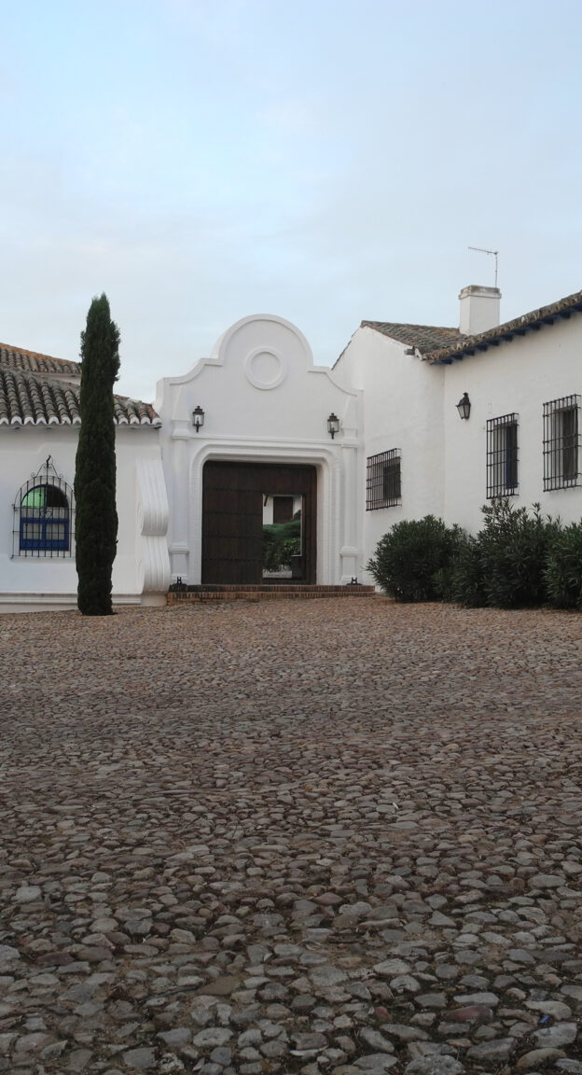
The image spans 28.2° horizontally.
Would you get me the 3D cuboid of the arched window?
[{"bbox_3d":[-5.386,-0.636,25.464,1.360,2.210,0.250,1,-3,-16],"label":"arched window"}]

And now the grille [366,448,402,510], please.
[{"bbox_3d":[2.160,-1.304,26.849,0.160,1.260,1.800,1,-3,-17],"label":"grille"}]

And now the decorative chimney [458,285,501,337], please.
[{"bbox_3d":[4.664,-5.618,28.791,0.800,1.260,0.620,1,-3,-19],"label":"decorative chimney"}]

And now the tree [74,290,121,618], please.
[{"bbox_3d":[-3.797,-1.652,23.053,0.900,6.410,0.900,0,-3,0],"label":"tree"}]

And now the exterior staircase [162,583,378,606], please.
[{"bbox_3d":[-0.525,1.329,27.134,5.100,0.430,0.850,1,-3,-16],"label":"exterior staircase"}]

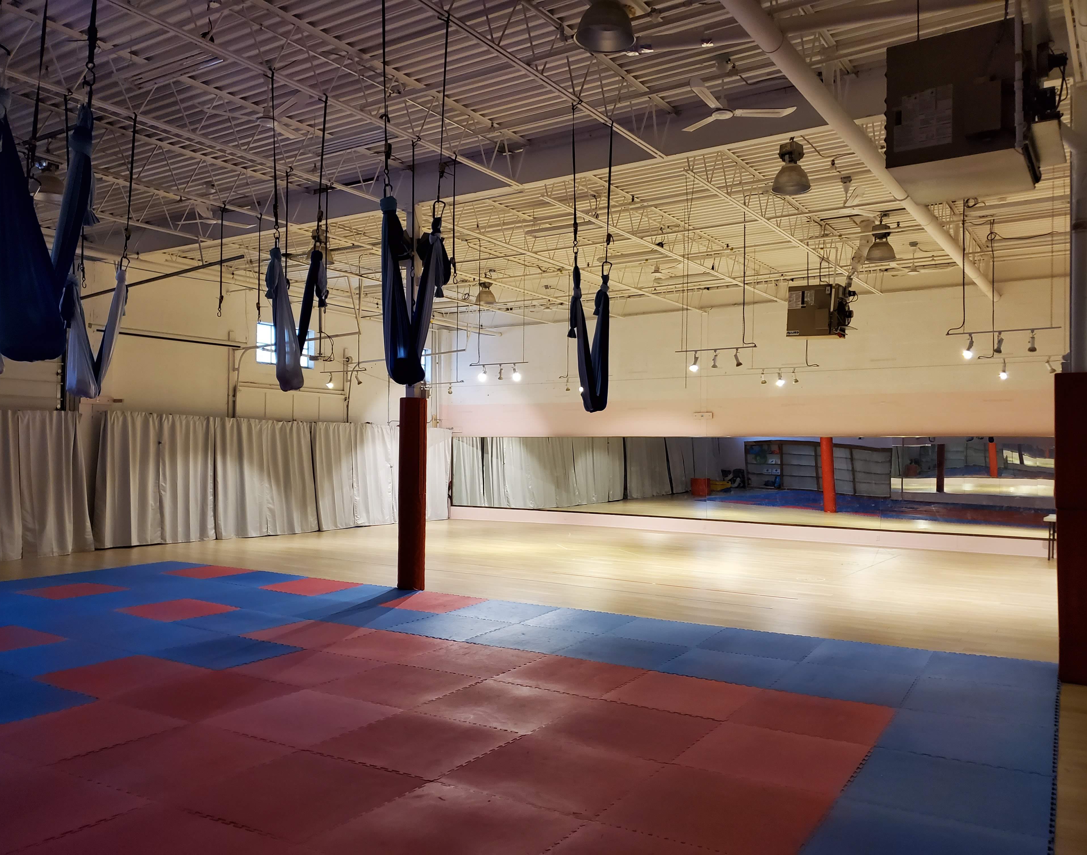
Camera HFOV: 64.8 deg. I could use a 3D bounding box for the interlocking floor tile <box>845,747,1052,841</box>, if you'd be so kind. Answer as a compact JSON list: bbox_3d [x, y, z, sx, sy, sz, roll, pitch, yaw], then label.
[{"bbox_3d":[2.254,1.993,4.704,0.987,0.030,0.987,0,-2,31],"label":"interlocking floor tile"}]

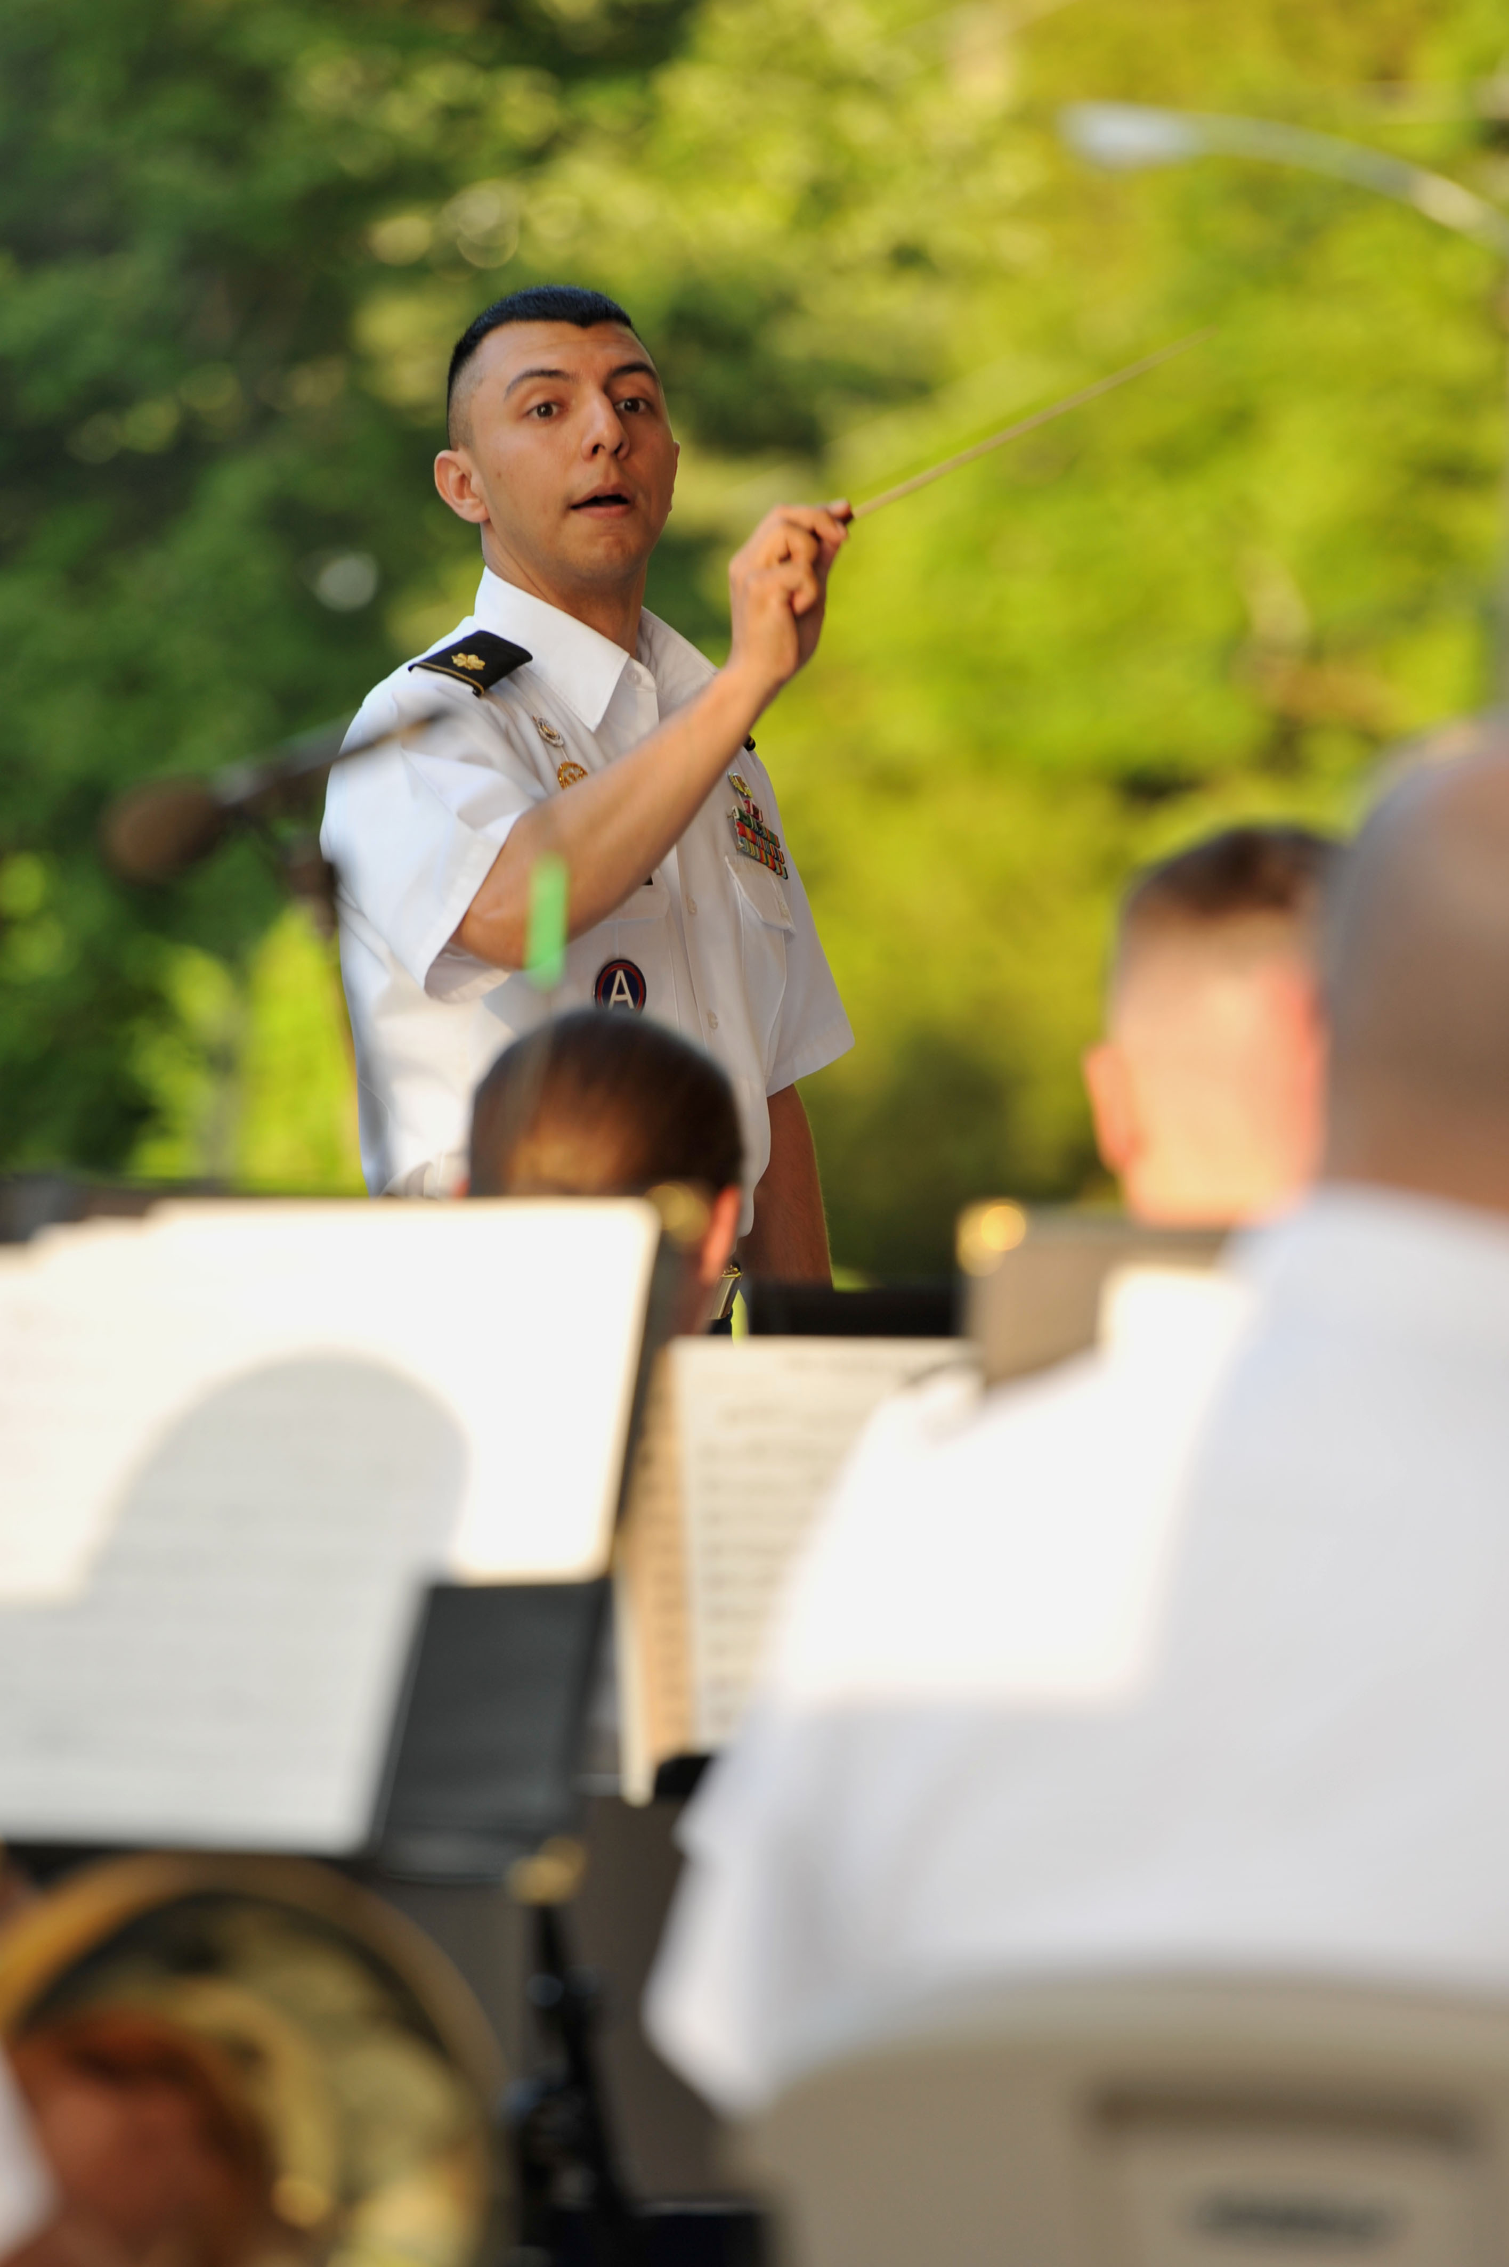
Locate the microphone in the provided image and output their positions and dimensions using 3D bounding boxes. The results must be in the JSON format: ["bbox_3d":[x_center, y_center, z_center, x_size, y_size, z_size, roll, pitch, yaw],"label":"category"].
[{"bbox_3d":[-0.263,-0.191,6.750,0.195,0.054,0.052,-22,3,-13],"label":"microphone"}]

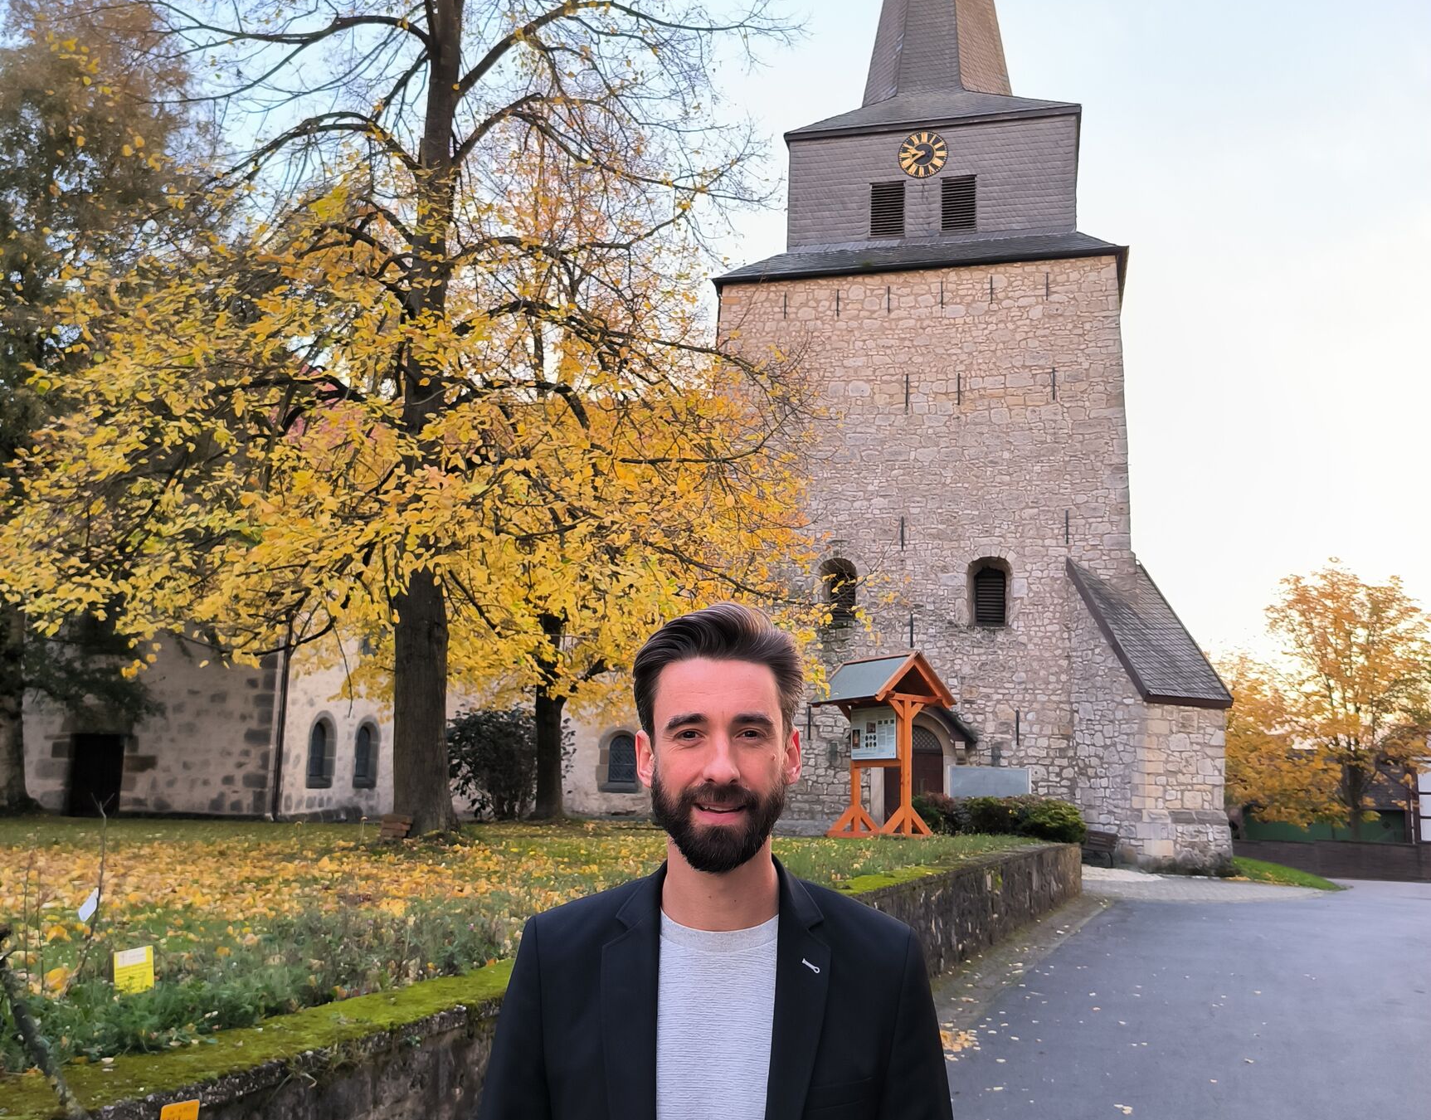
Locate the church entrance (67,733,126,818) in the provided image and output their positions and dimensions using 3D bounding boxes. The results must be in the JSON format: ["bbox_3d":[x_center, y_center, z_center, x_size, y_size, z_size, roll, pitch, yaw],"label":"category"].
[{"bbox_3d":[-13.953,4.916,30.063,1.440,1.909,0.300,-1,-11,15],"label":"church entrance"}]

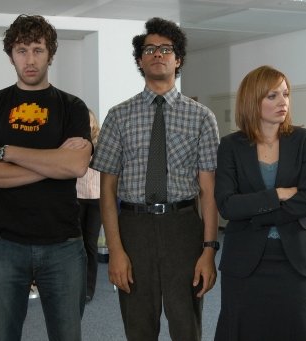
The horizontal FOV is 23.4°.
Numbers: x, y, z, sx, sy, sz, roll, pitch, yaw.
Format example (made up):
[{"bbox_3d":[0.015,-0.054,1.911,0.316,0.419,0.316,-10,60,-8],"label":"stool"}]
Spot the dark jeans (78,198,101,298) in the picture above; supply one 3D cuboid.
[{"bbox_3d":[-0.585,0.664,6.450,0.360,0.890,0.280,-1,3,-1],"label":"dark jeans"}]

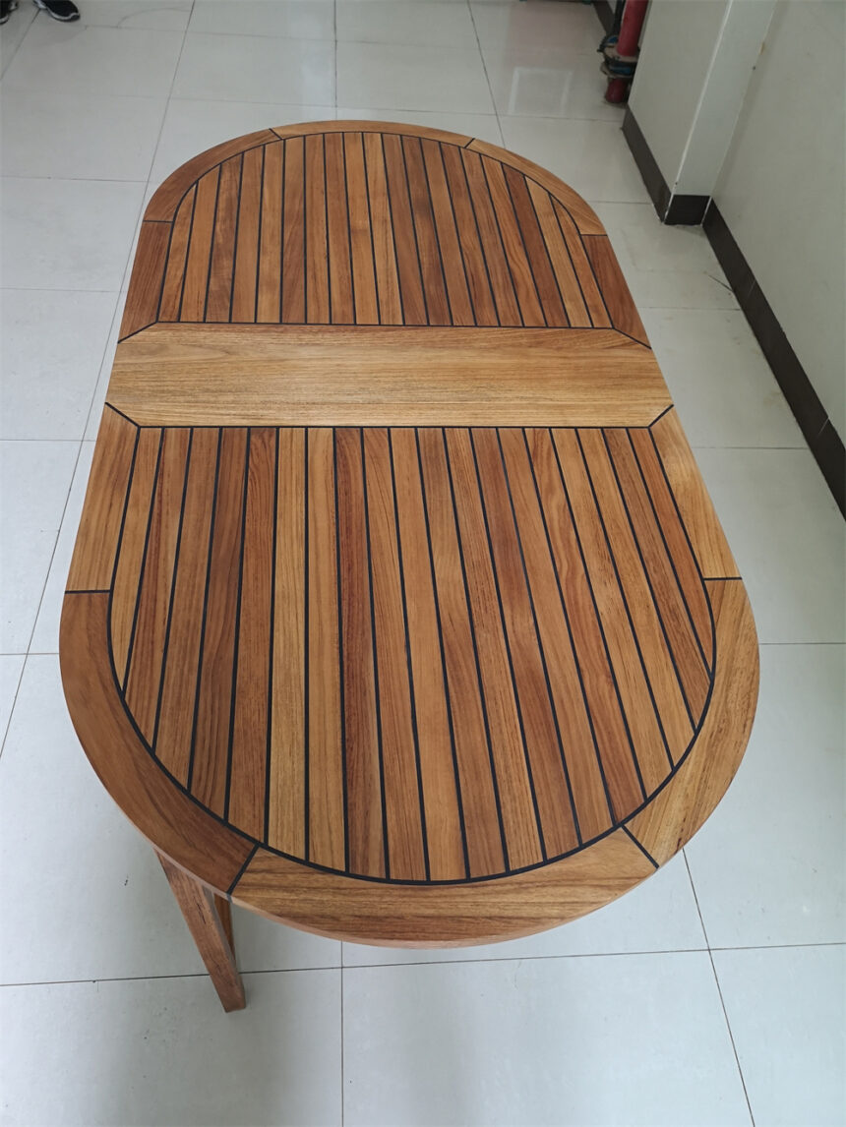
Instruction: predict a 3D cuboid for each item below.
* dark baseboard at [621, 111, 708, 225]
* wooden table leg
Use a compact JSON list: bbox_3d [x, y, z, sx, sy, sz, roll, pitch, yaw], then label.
[{"bbox_3d":[0.838,-1.404,3.064,0.136,0.100,0.664,0,51,-6],"label":"dark baseboard"},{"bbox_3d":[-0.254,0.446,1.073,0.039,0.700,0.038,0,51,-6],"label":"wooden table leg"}]

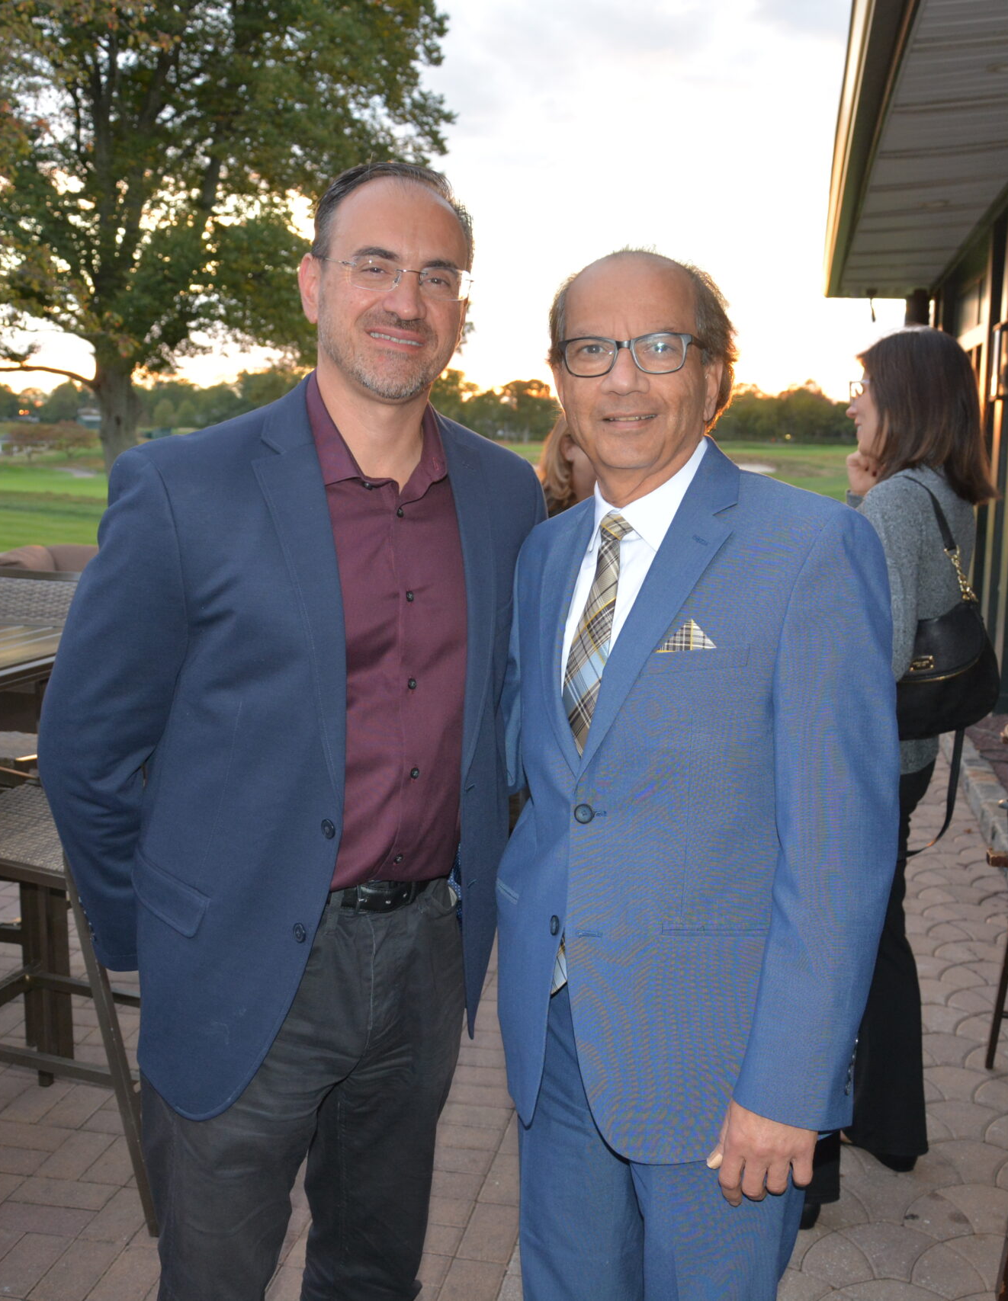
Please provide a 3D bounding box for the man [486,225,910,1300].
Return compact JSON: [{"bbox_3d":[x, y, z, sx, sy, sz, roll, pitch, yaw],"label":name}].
[{"bbox_3d":[0.197,0.427,1.646,0.520,1.710,0.340,6,10,31],"label":"man"}]

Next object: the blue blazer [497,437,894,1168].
[{"bbox_3d":[0.204,0.149,1.587,0.490,0.740,0.290,6,10,37],"label":"blue blazer"}]

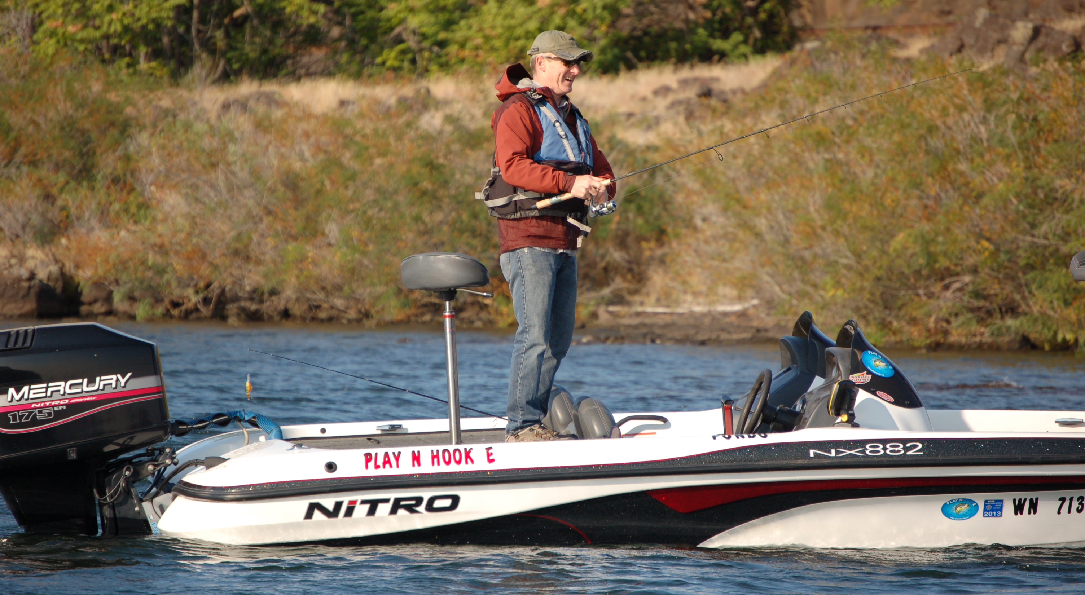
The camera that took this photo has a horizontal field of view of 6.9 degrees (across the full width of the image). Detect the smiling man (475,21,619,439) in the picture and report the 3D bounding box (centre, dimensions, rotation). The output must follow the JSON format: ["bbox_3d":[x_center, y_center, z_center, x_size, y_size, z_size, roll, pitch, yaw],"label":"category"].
[{"bbox_3d":[0.020,-0.260,39.300,0.540,1.810,0.580,1,2,27],"label":"smiling man"}]

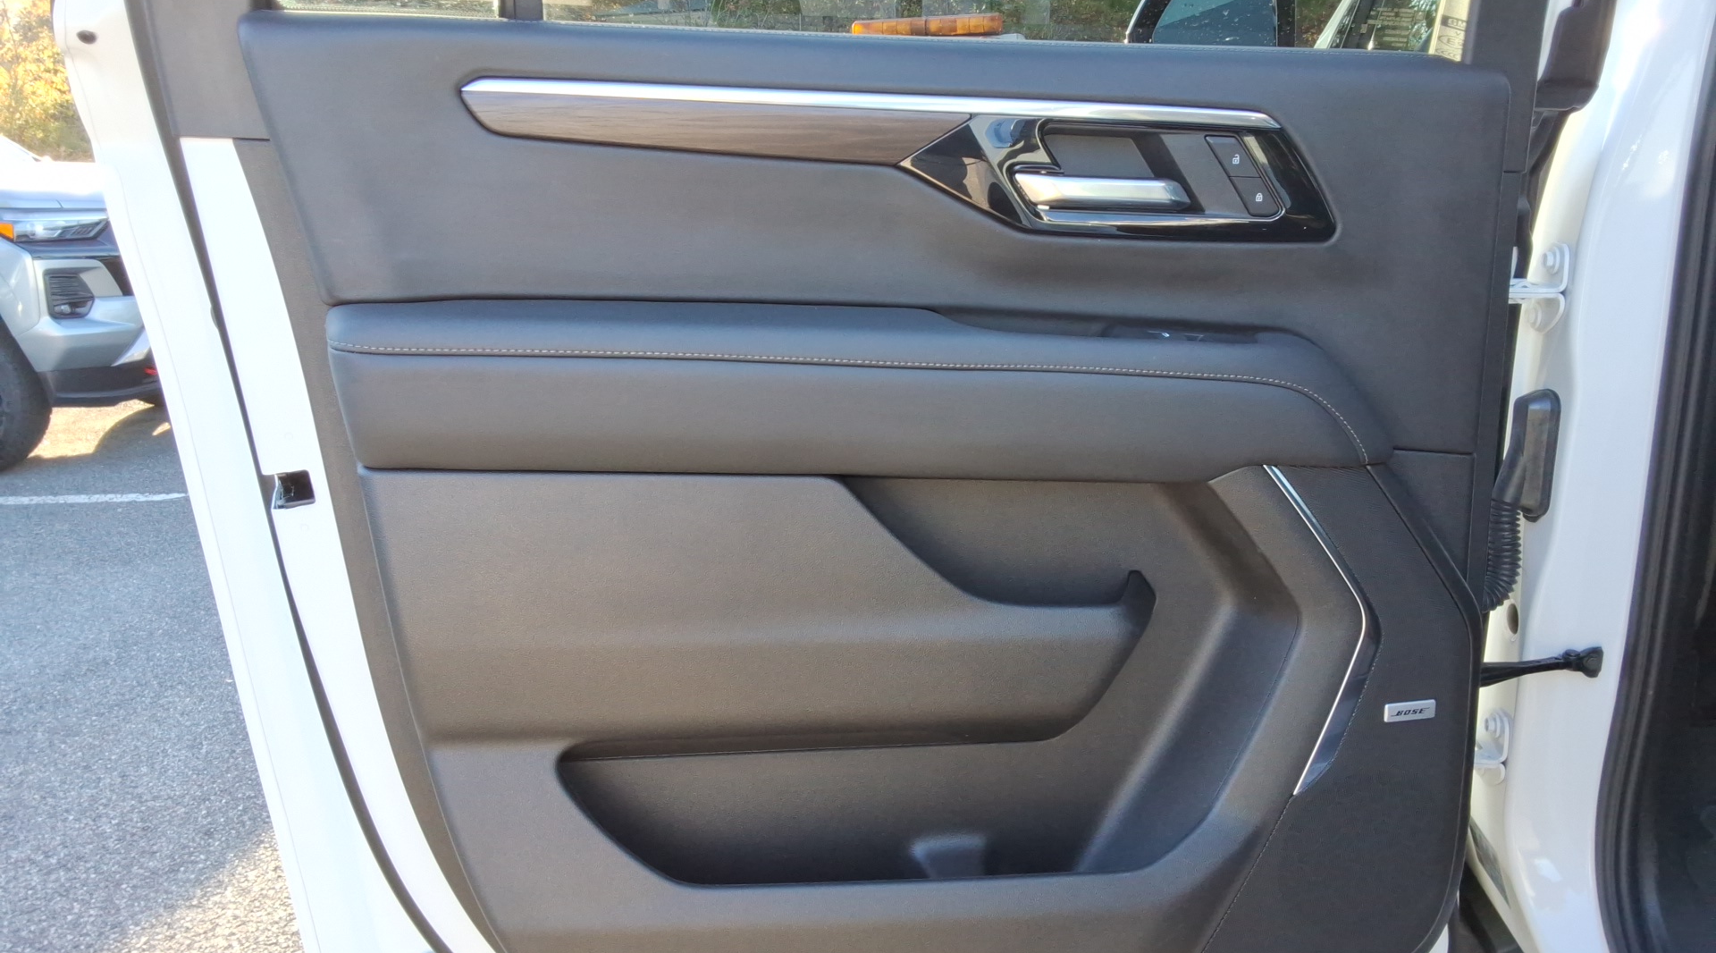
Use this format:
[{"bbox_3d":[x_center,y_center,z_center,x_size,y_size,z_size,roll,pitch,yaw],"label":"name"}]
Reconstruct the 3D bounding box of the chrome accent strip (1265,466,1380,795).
[{"bbox_3d":[0.364,0.124,1.100,0.114,0.280,0.035,-2,14,-9],"label":"chrome accent strip"}]

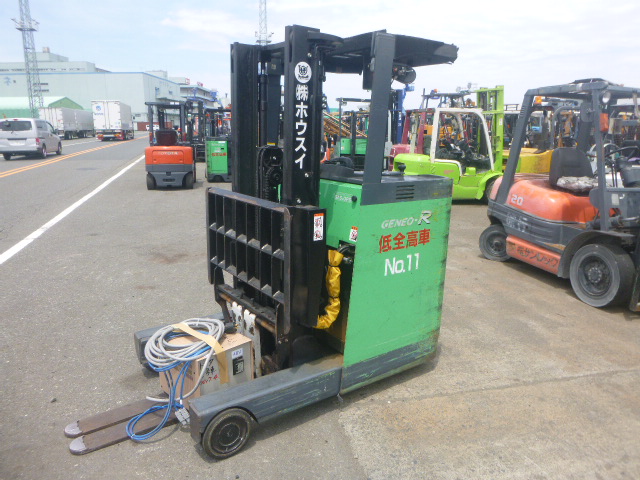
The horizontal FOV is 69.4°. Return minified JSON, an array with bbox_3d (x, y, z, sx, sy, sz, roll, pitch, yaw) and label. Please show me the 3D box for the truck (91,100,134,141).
[{"bbox_3d":[-21.636,-12.617,48.996,2.490,3.750,11.000,-3,14,-15],"label":"truck"}]

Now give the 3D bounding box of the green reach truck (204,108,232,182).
[{"bbox_3d":[-2.852,-2.835,13.738,1.090,2.070,2.100,-3,14,-15],"label":"green reach truck"}]

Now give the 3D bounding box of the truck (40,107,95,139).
[{"bbox_3d":[-32.564,-15.088,59.718,2.450,3.650,15.300,-3,14,-15],"label":"truck"}]

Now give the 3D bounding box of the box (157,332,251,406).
[{"bbox_3d":[-0.660,0.729,2.680,0.390,0.330,0.357,13,18,40],"label":"box"}]

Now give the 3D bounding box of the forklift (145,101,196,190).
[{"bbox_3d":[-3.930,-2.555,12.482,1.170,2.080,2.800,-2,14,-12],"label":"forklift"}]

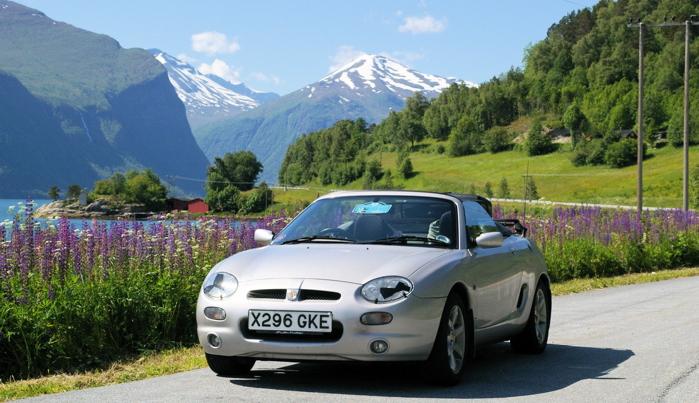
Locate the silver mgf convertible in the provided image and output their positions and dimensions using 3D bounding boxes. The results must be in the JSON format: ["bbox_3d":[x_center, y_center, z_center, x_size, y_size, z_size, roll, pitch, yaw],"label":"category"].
[{"bbox_3d":[0.313,0.515,10.550,1.680,1.230,3.910,0,0,19],"label":"silver mgf convertible"}]

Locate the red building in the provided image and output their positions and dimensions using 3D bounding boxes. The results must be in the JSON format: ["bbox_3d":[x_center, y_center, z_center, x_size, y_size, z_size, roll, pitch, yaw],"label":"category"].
[{"bbox_3d":[-38.300,0.950,360.000,10.000,3.800,7.000,0,0,-7],"label":"red building"}]

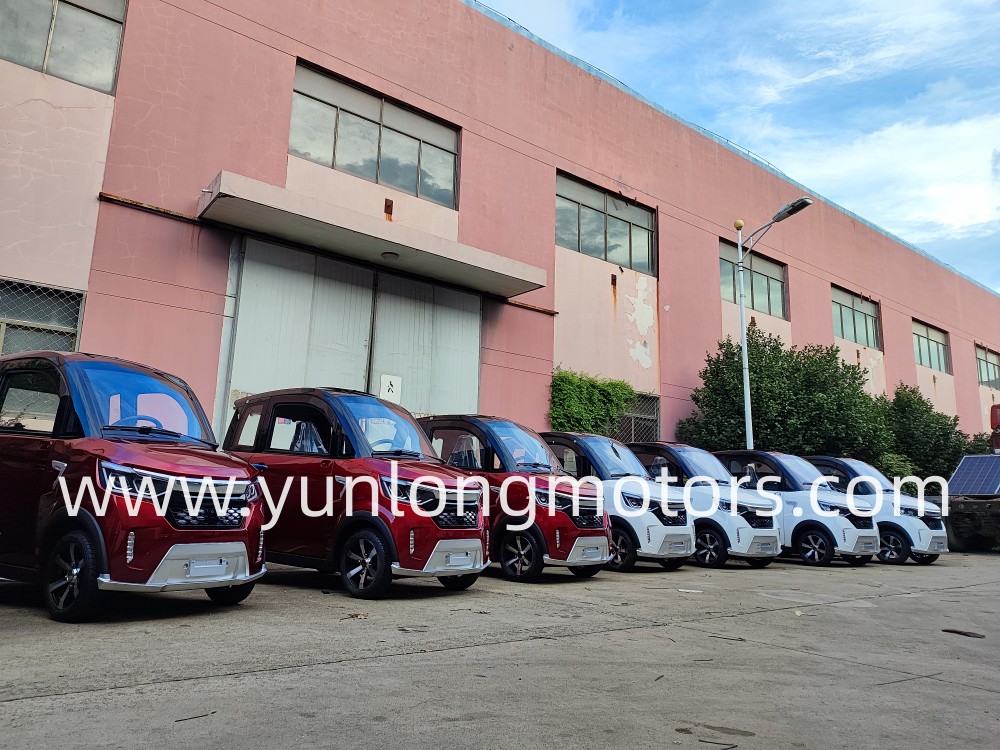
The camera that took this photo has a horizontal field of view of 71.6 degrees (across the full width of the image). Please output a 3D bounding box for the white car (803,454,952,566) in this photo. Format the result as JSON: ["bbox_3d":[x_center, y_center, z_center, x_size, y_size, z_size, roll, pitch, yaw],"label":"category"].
[{"bbox_3d":[5.860,2.241,11.645,1.160,1.700,2.860,9,-14,-33],"label":"white car"}]

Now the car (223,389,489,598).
[{"bbox_3d":[-1.357,1.019,6.256,2.860,1.700,1.160,-8,-15,39],"label":"car"}]

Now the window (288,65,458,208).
[{"bbox_3d":[-2.230,-4.329,12.914,3.440,1.810,0.200,10,-14,-36],"label":"window"}]

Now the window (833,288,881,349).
[{"bbox_3d":[12.080,-1.873,23.564,3.410,1.810,0.200,10,-14,-36],"label":"window"}]

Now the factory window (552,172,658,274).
[{"bbox_3d":[2.520,-3.507,16.448,3.410,1.810,0.200,10,-14,-36],"label":"factory window"}]

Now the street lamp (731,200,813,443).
[{"bbox_3d":[5.869,-0.046,14.482,0.320,7.300,1.850,10,-14,-36],"label":"street lamp"}]

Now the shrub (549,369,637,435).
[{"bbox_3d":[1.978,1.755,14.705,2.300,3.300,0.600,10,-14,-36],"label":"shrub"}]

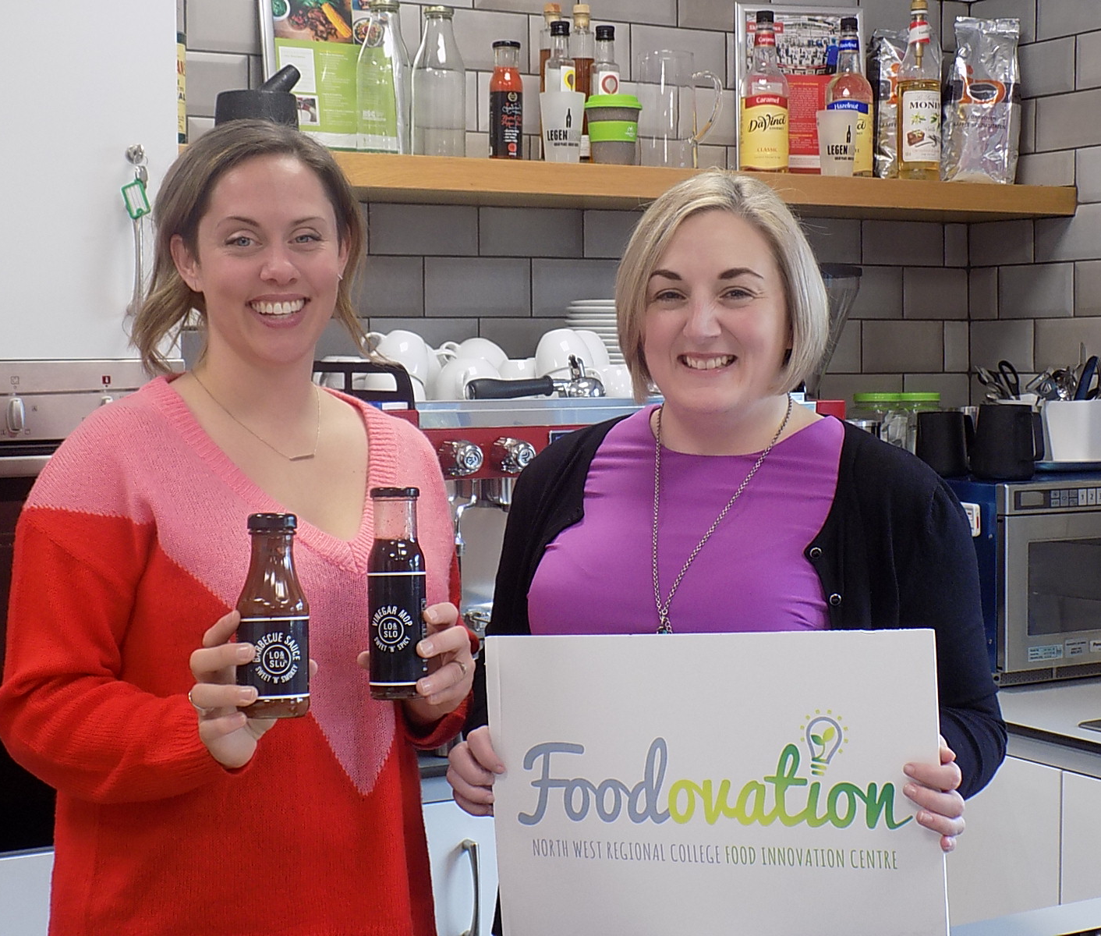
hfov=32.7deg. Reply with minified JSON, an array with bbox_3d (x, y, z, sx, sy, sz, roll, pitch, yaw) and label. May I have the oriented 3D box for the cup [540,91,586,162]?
[{"bbox_3d":[0.021,-0.542,3.025,0.074,0.116,0.074,0,3,0],"label":"cup"}]

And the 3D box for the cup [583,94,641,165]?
[{"bbox_3d":[0.104,-0.546,3.071,0.094,0.118,0.094,0,3,0],"label":"cup"}]

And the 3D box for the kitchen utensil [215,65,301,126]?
[{"bbox_3d":[-0.436,-0.535,2.804,0.128,0.134,0.128,-1,3,-6],"label":"kitchen utensil"}]

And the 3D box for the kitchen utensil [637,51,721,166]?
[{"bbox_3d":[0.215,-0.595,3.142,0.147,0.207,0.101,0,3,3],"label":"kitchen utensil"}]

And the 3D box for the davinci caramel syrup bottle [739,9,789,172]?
[{"bbox_3d":[0.368,-0.639,3.213,0.084,0.284,0.084,0,3,7],"label":"davinci caramel syrup bottle"}]

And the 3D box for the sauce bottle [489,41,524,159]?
[{"bbox_3d":[-0.070,-0.578,2.984,0.053,0.193,0.053,0,3,0],"label":"sauce bottle"}]

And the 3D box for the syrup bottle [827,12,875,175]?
[{"bbox_3d":[0.527,-0.648,3.306,0.086,0.290,0.086,0,3,9],"label":"syrup bottle"}]

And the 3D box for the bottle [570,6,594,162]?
[{"bbox_3d":[0.054,-0.633,3.143,0.041,0.284,0.041,0,3,1],"label":"bottle"}]

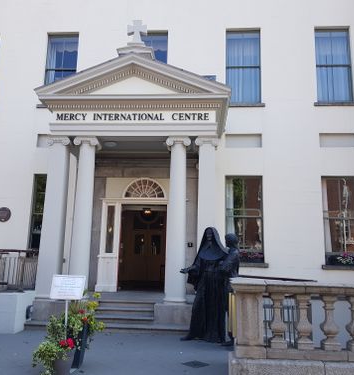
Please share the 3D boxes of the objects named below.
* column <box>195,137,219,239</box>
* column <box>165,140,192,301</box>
[{"bbox_3d":[0.656,0.677,8.243,0.543,3.617,0.479,1,-11,4],"label":"column"},{"bbox_3d":[0.022,0.673,8.297,0.564,3.617,0.508,1,-11,4],"label":"column"}]

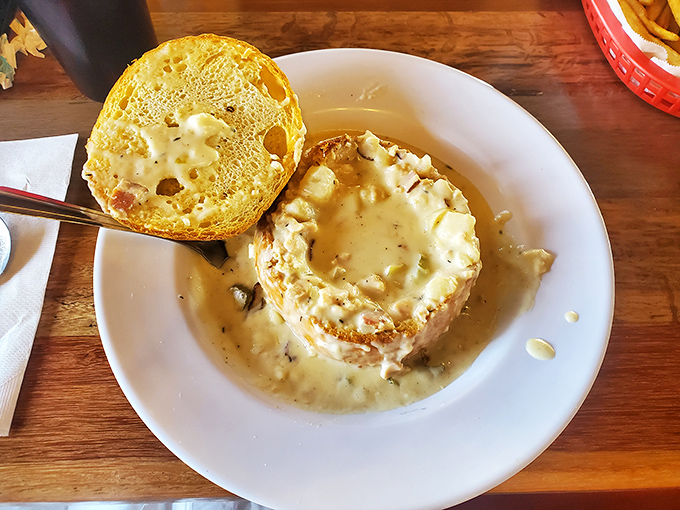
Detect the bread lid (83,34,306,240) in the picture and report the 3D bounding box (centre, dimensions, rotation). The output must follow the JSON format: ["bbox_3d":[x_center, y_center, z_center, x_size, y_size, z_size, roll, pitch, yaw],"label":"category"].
[{"bbox_3d":[-0.080,-0.060,0.299,0.124,0.042,0.122,-1,74,3],"label":"bread lid"}]

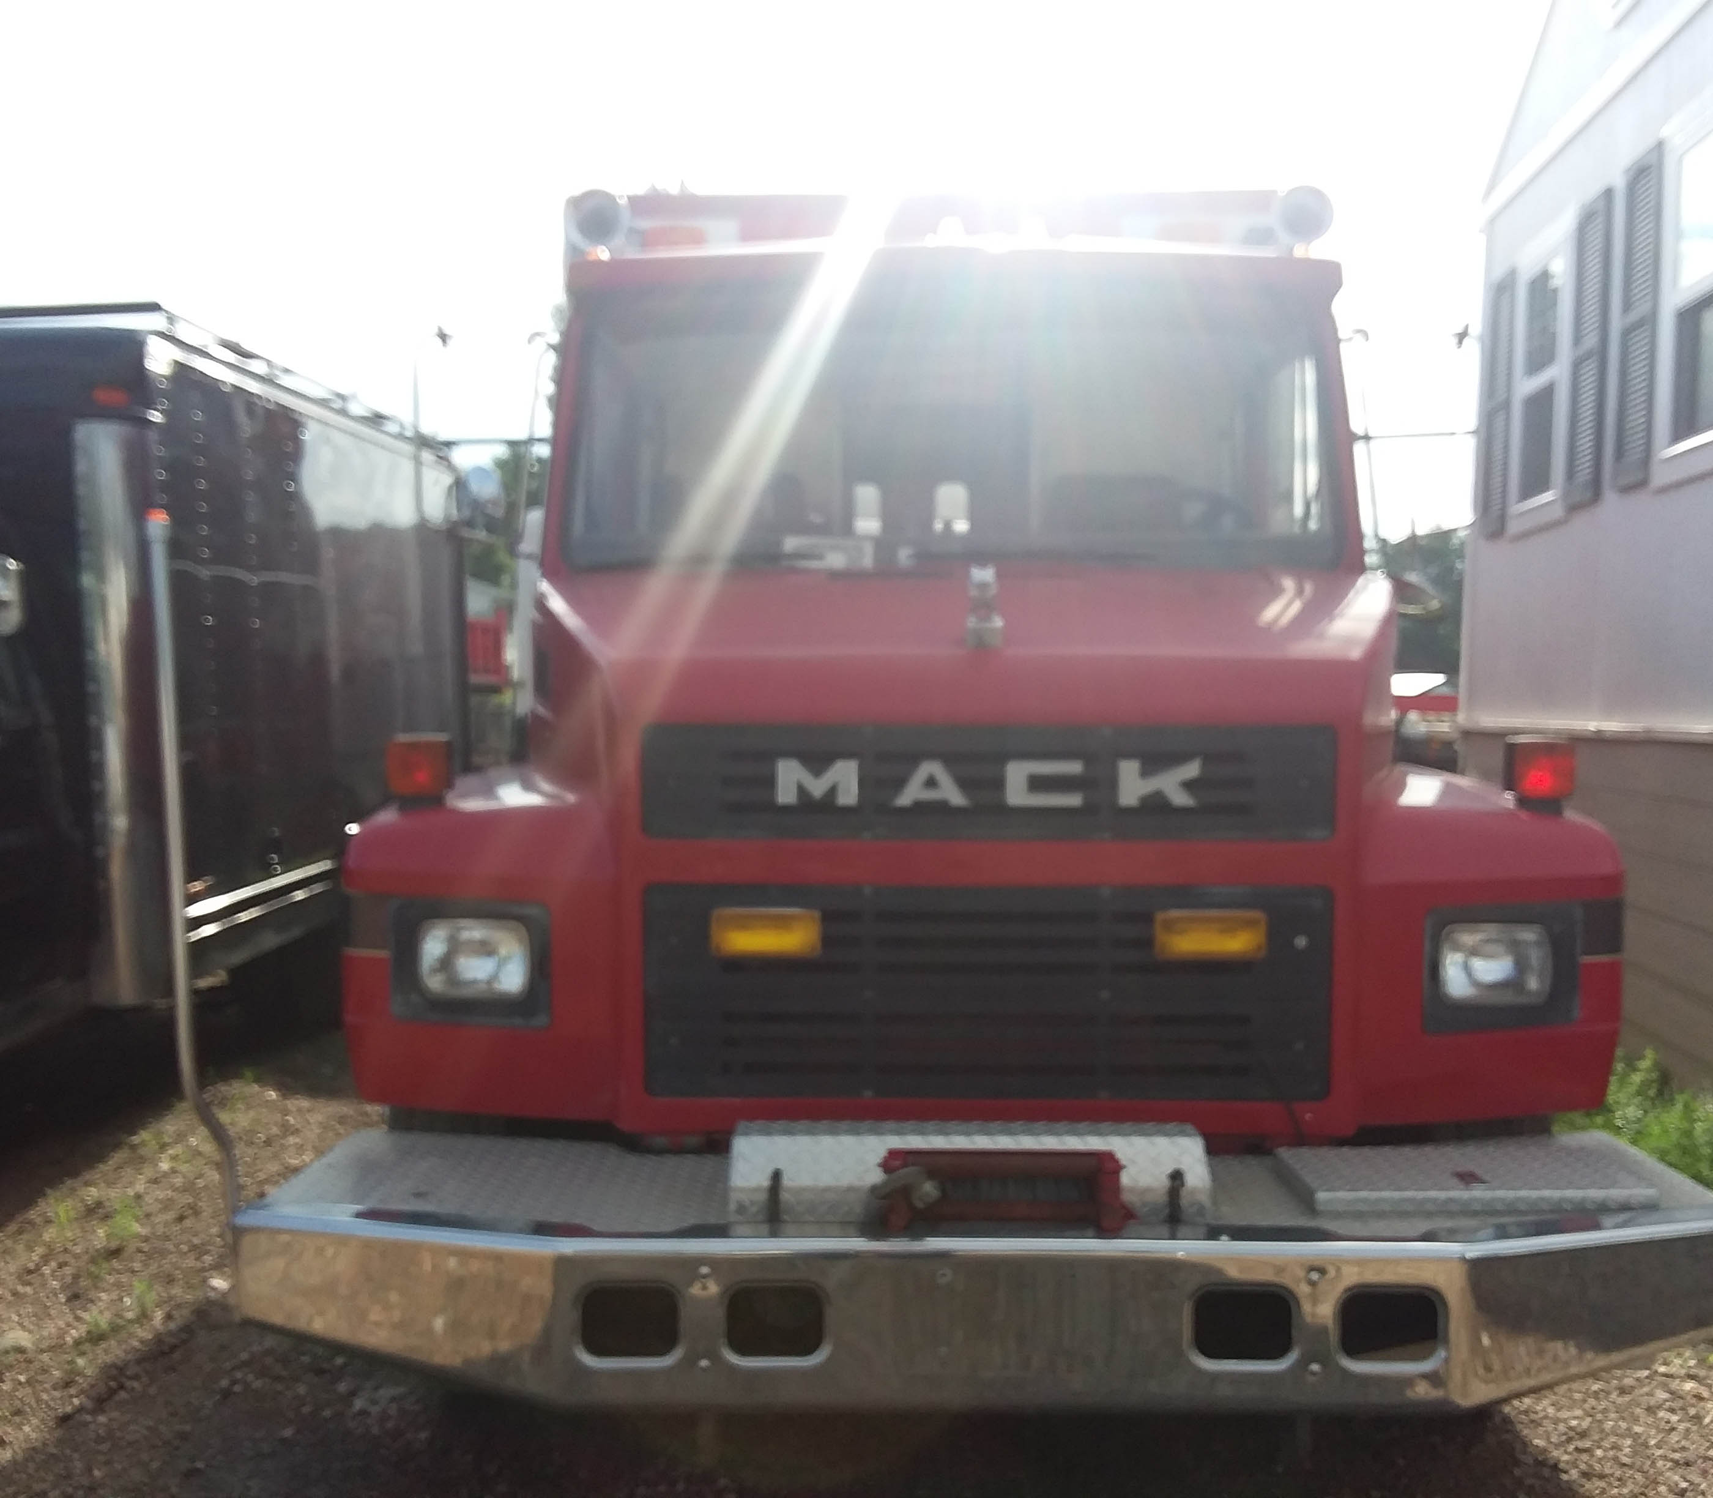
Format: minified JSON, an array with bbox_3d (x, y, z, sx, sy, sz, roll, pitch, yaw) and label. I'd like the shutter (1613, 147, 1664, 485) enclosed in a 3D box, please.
[{"bbox_3d":[3.293,-1.798,6.586,0.035,1.385,0.375,1,2,5],"label":"shutter"}]

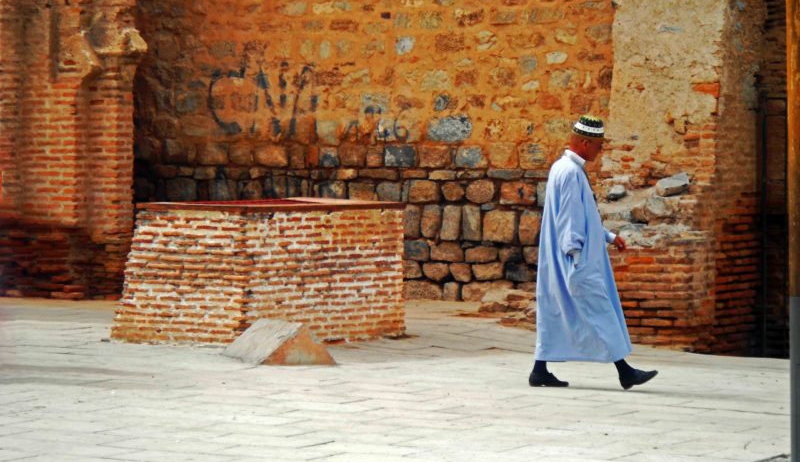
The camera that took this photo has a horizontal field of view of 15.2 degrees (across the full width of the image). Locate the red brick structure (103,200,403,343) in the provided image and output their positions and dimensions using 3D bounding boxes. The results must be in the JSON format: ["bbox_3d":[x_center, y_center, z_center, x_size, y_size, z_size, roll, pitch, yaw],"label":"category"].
[{"bbox_3d":[-1.081,0.302,23.408,1.365,1.042,1.824,2,3,41],"label":"red brick structure"}]

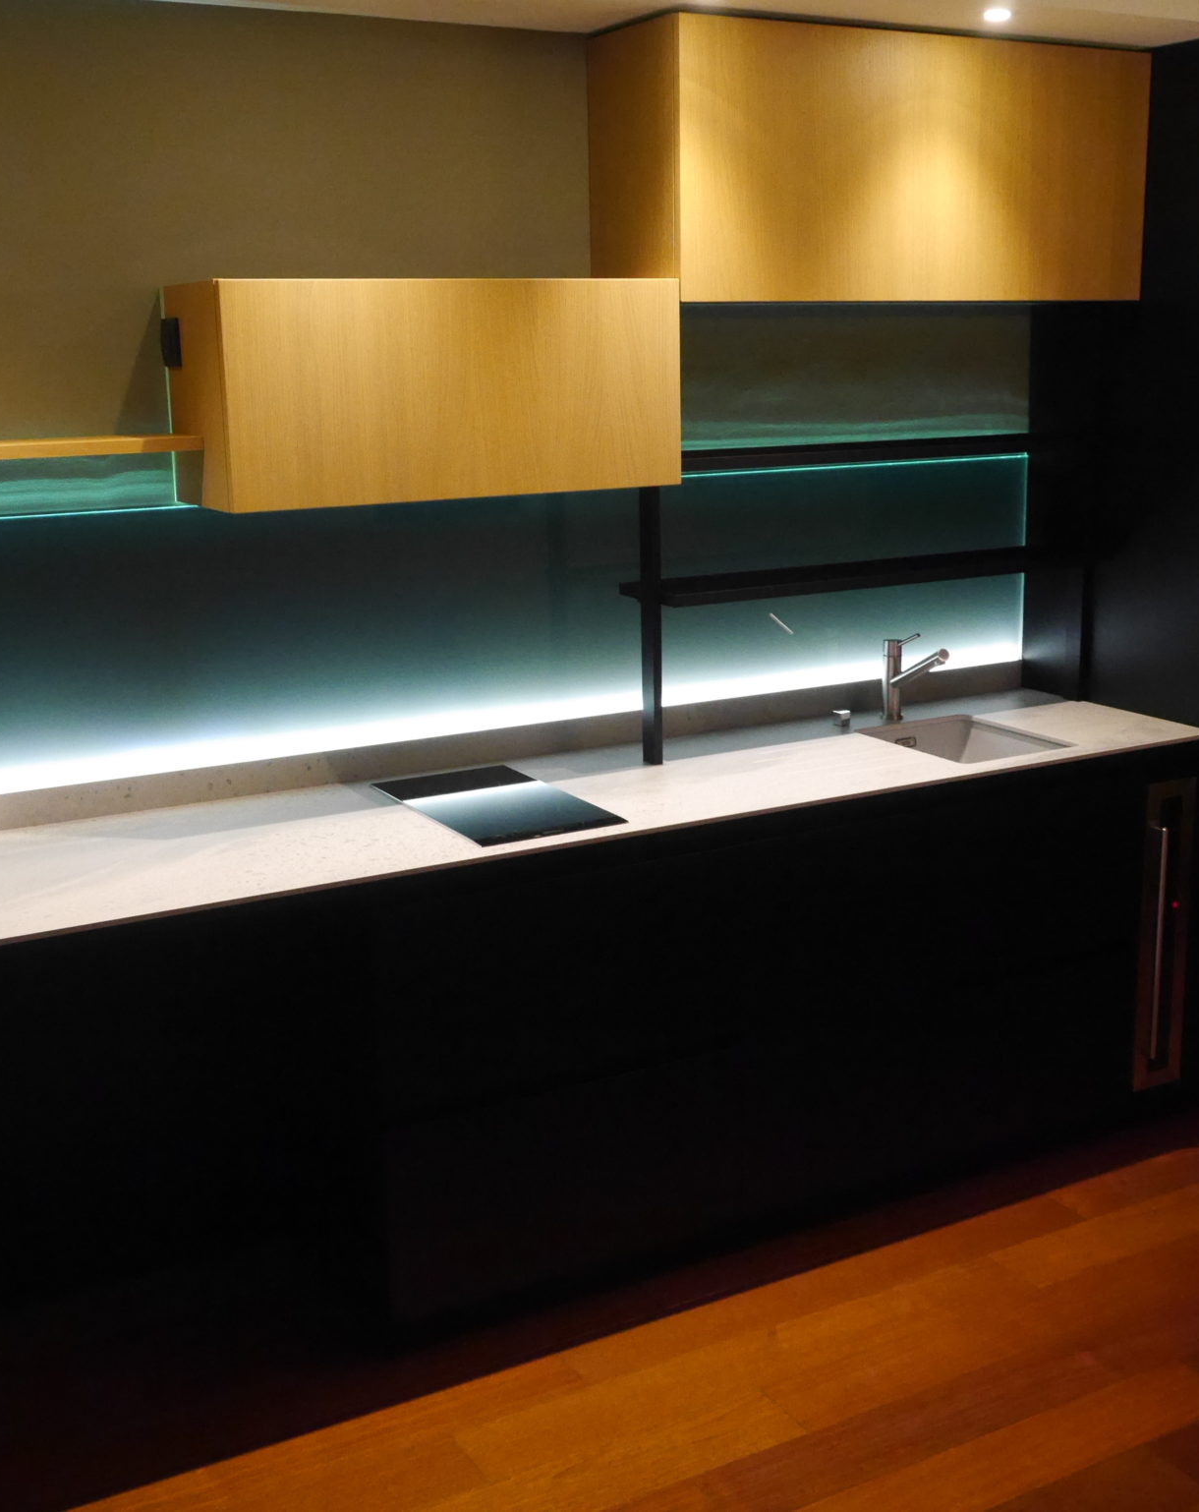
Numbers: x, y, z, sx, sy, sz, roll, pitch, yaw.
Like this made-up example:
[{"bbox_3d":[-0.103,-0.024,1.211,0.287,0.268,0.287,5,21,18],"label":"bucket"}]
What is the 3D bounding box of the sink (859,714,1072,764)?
[{"bbox_3d":[0.806,0.049,3.862,0.324,0.171,0.364,-8,15,-28],"label":"sink"}]

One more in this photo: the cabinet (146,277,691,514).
[{"bbox_3d":[-0.319,-0.690,3.288,0.897,0.386,0.346,-8,15,-28],"label":"cabinet"}]

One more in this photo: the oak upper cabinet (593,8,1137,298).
[{"bbox_3d":[0.591,-1.223,3.690,1.202,0.518,0.346,-8,15,-28],"label":"oak upper cabinet"}]

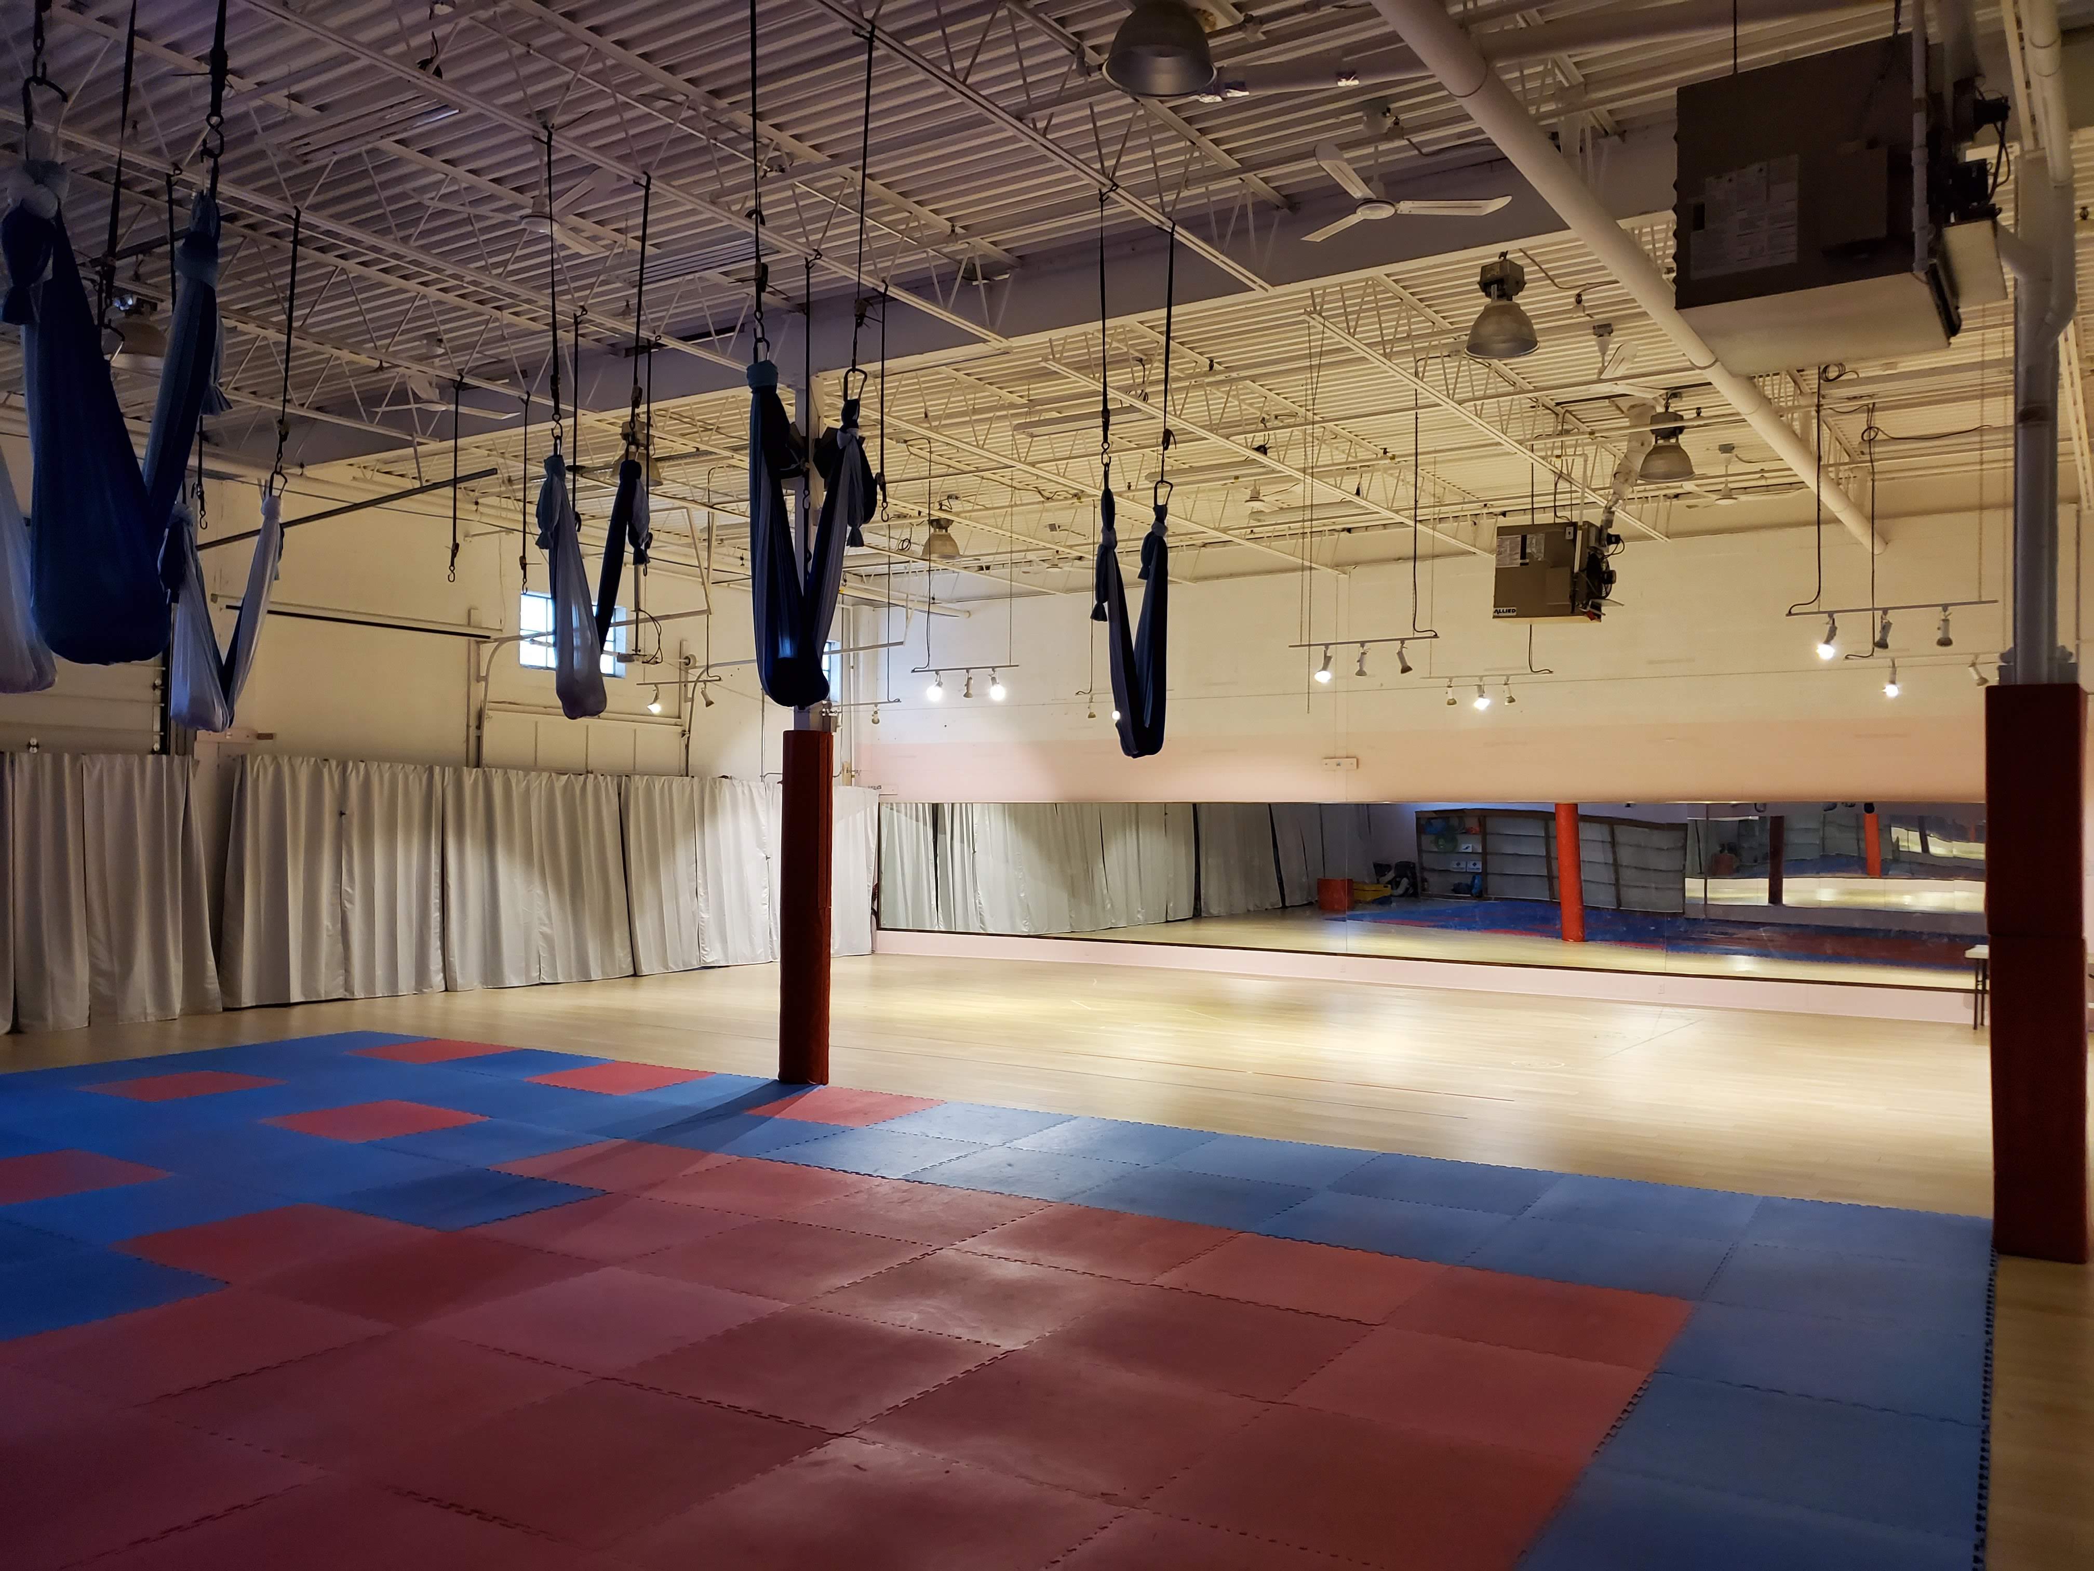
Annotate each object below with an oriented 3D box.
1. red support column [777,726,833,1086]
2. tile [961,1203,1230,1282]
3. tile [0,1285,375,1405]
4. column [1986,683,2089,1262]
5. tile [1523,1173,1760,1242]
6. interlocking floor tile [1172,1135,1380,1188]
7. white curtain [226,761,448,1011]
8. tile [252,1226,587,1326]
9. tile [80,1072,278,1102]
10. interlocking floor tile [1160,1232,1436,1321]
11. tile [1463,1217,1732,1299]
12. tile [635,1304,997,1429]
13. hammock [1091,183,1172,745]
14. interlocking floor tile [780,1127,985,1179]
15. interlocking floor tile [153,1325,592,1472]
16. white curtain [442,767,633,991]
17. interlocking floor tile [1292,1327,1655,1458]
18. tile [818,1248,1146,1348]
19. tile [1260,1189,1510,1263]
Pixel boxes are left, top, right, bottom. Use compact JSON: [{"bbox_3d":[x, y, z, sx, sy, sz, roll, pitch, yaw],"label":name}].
[{"bbox_3d":[-1.760,0.873,11.552,0.290,2.610,0.290,0,-2,33],"label":"red support column"},{"bbox_3d":[0.238,2.073,7.136,1.000,0.030,1.000,0,-2,30],"label":"tile"},{"bbox_3d":[-2.982,1.949,5.499,0.987,0.030,0.987,0,-2,31],"label":"tile"},{"bbox_3d":[4.522,0.832,7.176,0.346,2.559,0.326,0,-2,31],"label":"column"},{"bbox_3d":[2.981,2.128,7.882,1.000,0.025,1.000,0,-2,31],"label":"tile"},{"bbox_3d":[1.231,2.102,8.764,0.987,0.030,0.987,0,-2,31],"label":"interlocking floor tile"},{"bbox_3d":[-7.274,1.000,16.274,0.160,2.446,2.469,0,-2,33],"label":"white curtain"},{"bbox_3d":[-2.514,2.007,6.432,1.000,0.025,1.000,0,-2,30],"label":"tile"},{"bbox_3d":[-5.914,2.103,10.842,1.000,0.025,1.000,0,-2,31],"label":"tile"},{"bbox_3d":[1.095,2.067,6.619,1.000,0.030,1.000,0,-2,30],"label":"interlocking floor tile"},{"bbox_3d":[2.441,2.094,6.983,1.000,0.025,1.000,0,-2,31],"label":"tile"},{"bbox_3d":[-0.789,2.005,5.429,1.000,0.025,1.000,0,-2,31],"label":"tile"},{"bbox_3d":[0.454,-1.586,8.242,0.200,2.891,0.620,0,-2,33],"label":"hammock"},{"bbox_3d":[-0.980,2.111,9.014,1.000,0.025,1.000,0,-2,31],"label":"interlocking floor tile"},{"bbox_3d":[-2.177,1.976,5.078,1.000,0.025,1.000,0,-2,31],"label":"interlocking floor tile"},{"bbox_3d":[-6.015,1.089,18.842,0.150,2.496,2.500,-1,-2,38],"label":"white curtain"},{"bbox_3d":[1.438,2.029,5.286,1.000,0.025,1.000,0,-2,30],"label":"interlocking floor tile"},{"bbox_3d":[-0.269,2.005,6.180,0.987,0.030,0.987,0,-2,31],"label":"tile"},{"bbox_3d":[1.575,2.065,7.377,0.987,0.030,0.987,0,-2,31],"label":"tile"}]

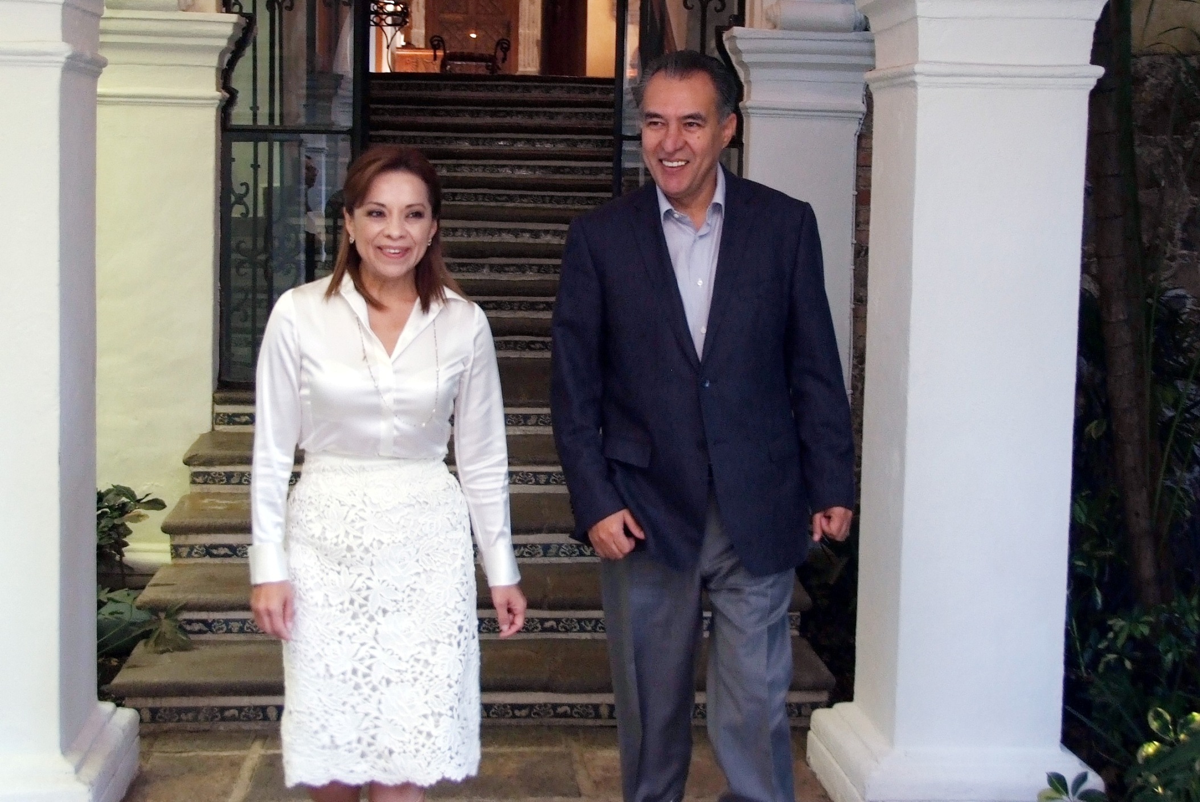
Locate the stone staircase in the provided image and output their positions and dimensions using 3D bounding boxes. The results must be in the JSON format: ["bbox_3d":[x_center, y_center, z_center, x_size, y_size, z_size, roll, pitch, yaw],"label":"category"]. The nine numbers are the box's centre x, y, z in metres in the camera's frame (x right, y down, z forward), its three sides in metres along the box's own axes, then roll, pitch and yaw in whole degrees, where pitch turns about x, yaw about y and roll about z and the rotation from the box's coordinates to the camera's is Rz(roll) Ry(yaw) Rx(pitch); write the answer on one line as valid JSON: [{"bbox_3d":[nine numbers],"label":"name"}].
[{"bbox_3d":[-0.497,-0.552,6.085,2.116,2.535,4.781,0,6,-4],"label":"stone staircase"}]

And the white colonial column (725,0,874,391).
[{"bbox_3d":[0.720,-0.376,5.120,0.511,2.324,0.476,0,6,-4],"label":"white colonial column"}]

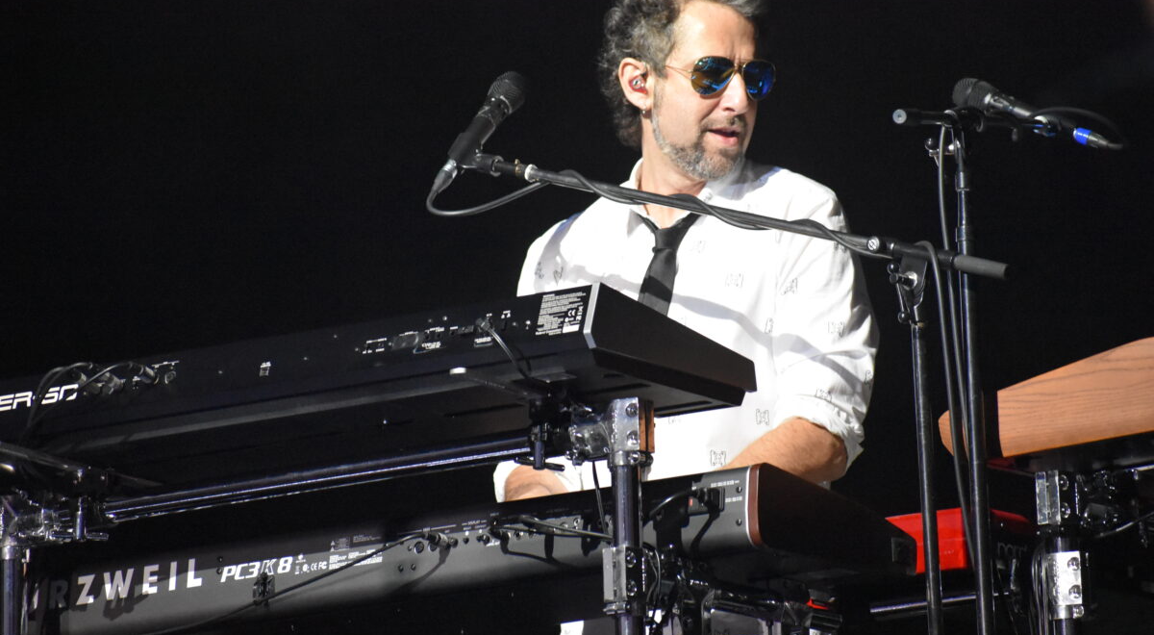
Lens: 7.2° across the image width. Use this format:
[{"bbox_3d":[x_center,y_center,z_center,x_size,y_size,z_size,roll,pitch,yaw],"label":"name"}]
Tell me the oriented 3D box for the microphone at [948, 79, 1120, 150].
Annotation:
[{"bbox_3d":[0.652,-0.283,13.000,0.250,0.055,0.050,18,-3,14],"label":"microphone"}]

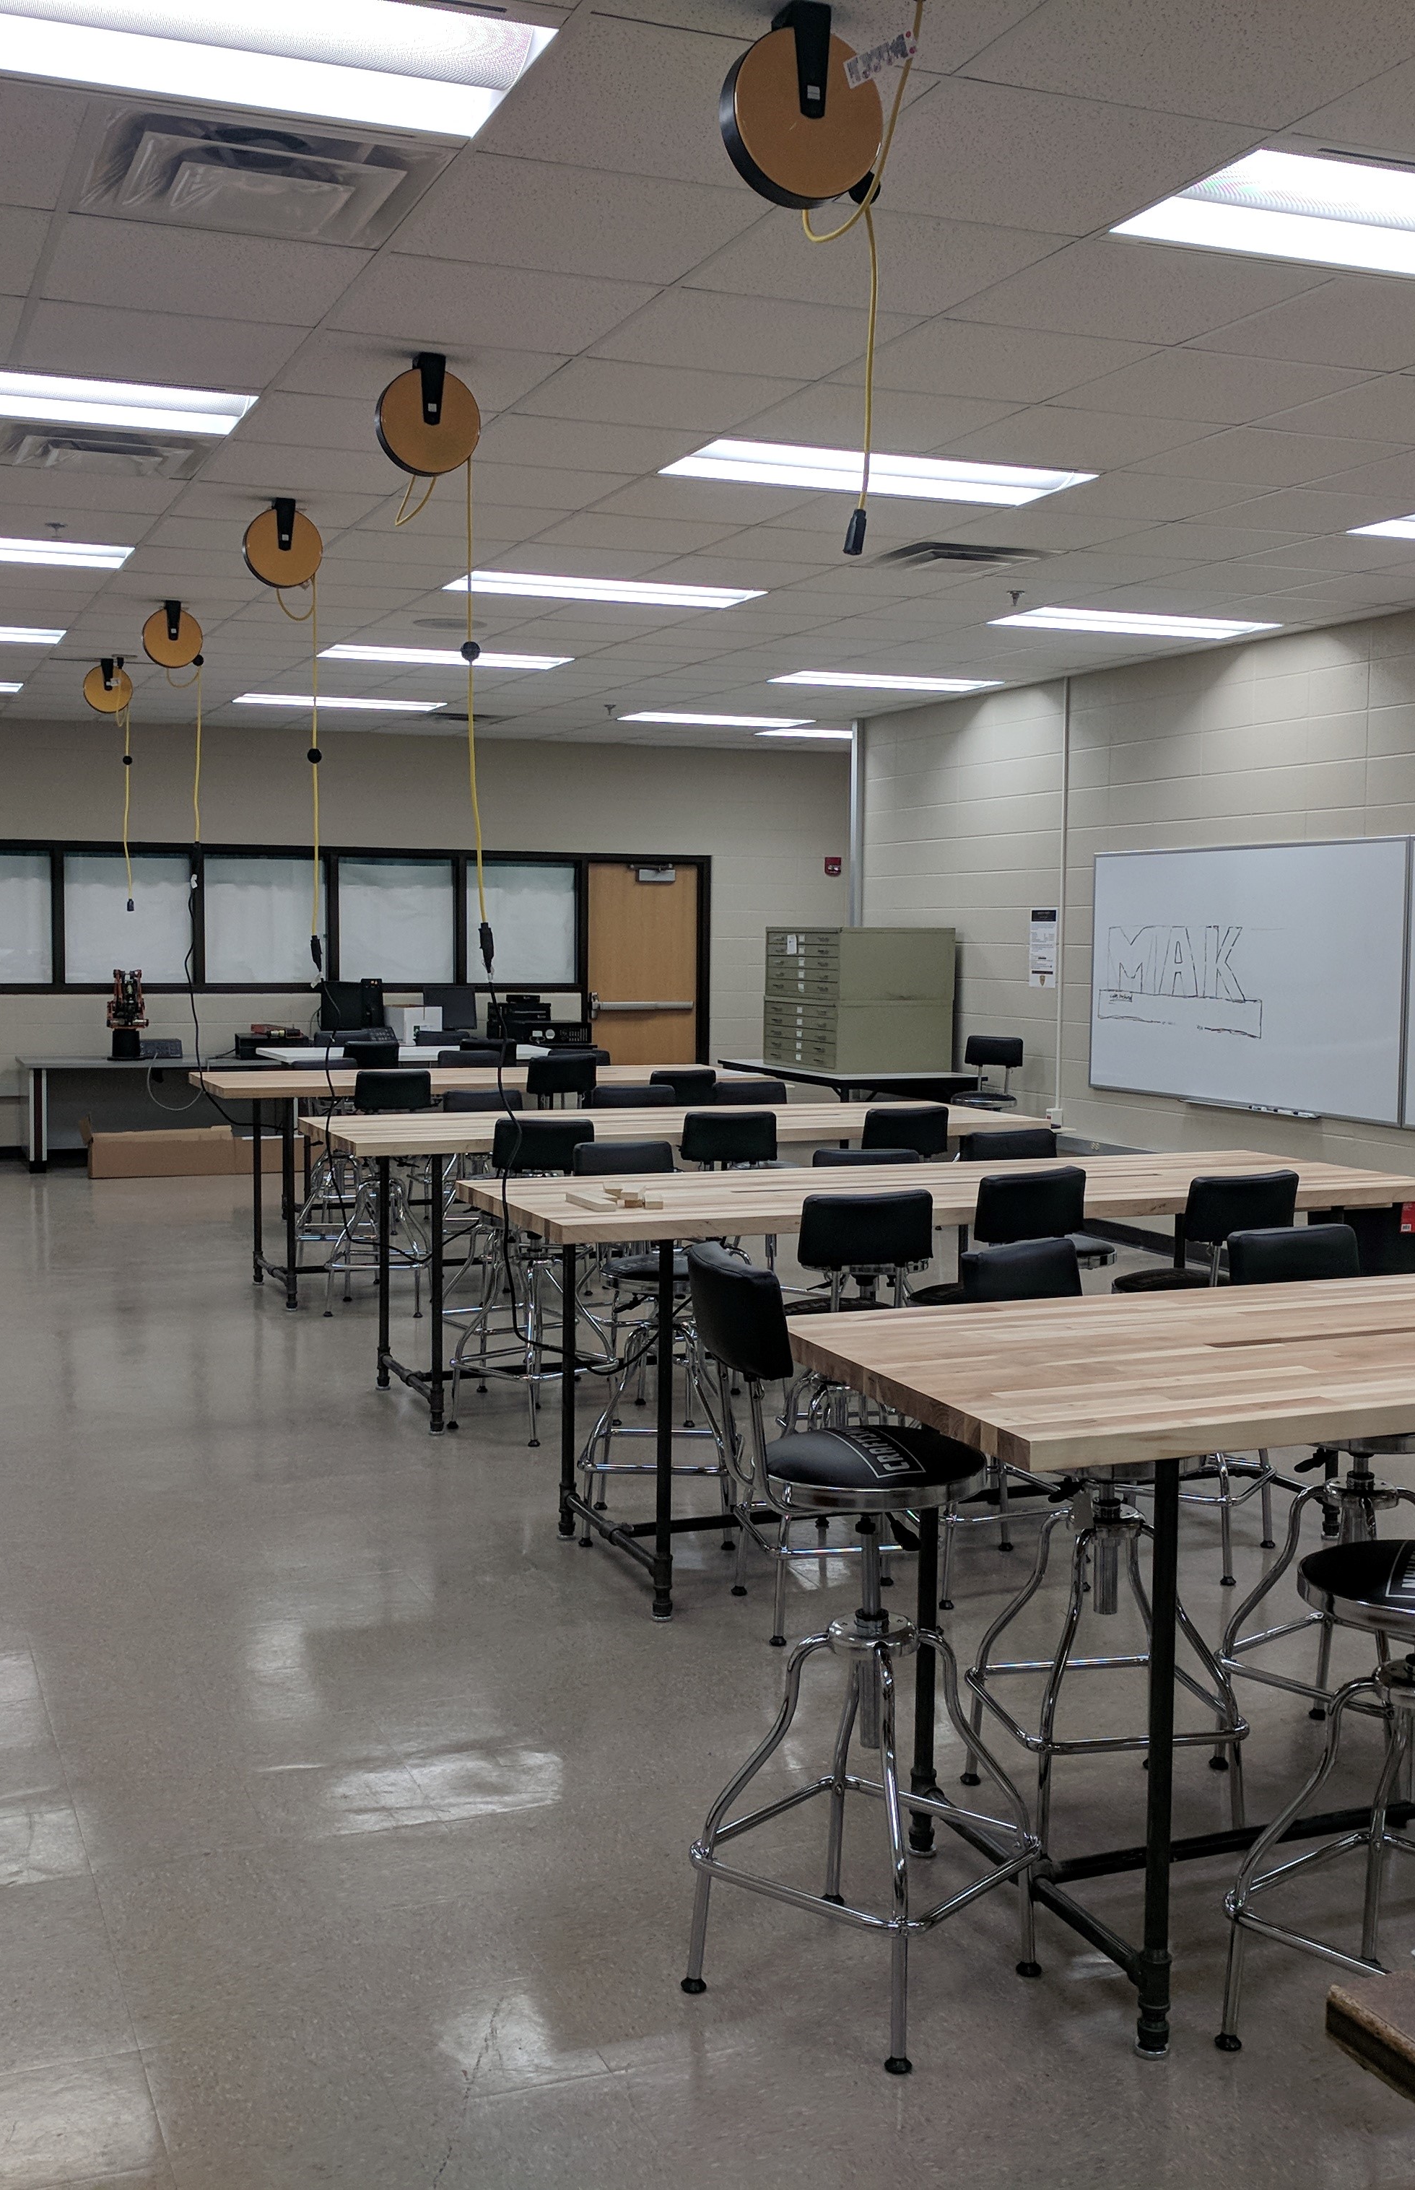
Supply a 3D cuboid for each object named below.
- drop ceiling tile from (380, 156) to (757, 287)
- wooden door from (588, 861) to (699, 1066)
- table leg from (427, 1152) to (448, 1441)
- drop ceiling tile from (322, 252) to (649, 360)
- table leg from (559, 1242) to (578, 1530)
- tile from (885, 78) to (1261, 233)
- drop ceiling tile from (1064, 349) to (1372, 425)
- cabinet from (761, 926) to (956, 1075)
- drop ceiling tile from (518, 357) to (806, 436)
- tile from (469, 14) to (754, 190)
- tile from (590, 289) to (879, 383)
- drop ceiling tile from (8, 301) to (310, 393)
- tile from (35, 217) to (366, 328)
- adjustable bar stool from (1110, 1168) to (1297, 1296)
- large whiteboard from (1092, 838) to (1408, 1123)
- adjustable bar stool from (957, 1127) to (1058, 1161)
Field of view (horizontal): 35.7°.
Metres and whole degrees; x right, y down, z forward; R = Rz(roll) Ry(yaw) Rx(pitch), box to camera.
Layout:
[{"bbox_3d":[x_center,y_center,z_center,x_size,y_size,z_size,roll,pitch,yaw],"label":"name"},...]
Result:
[{"bbox_3d":[-0.240,-1.652,4.136,0.600,0.020,0.600,-1,5,-22],"label":"drop ceiling tile"},{"bbox_3d":[-0.482,-0.693,16.382,0.890,2.060,0.050,-1,5,-22],"label":"wooden door"},{"bbox_3d":[-0.857,0.625,6.940,0.046,0.900,0.046,-1,5,-22],"label":"table leg"},{"bbox_3d":[-0.465,-1.697,4.701,0.600,0.020,0.600,-1,5,-22],"label":"drop ceiling tile"},{"bbox_3d":[-0.367,0.719,5.769,0.046,0.900,0.046,0,4,0],"label":"table leg"},{"bbox_3d":[0.553,-1.620,3.785,0.603,0.024,0.603,-1,5,-22],"label":"tile"},{"bbox_3d":[1.232,-1.733,5.369,0.600,0.020,0.600,-1,5,-21],"label":"drop ceiling tile"},{"bbox_3d":[0.906,-0.583,13.176,0.750,0.835,1.040,-1,5,-22],"label":"cabinet"},{"bbox_3d":[-0.126,-1.753,5.488,0.600,0.020,0.600,-1,5,-21],"label":"drop ceiling tile"},{"bbox_3d":[-0.018,-1.603,3.565,0.600,0.018,0.600,-1,5,-22],"label":"tile"},{"bbox_3d":[0.101,-1.711,4.933,0.605,0.020,0.605,-1,5,-22],"label":"tile"},{"bbox_3d":[-1.257,-1.728,5.028,0.603,0.024,0.603,-1,5,-22],"label":"drop ceiling tile"},{"bbox_3d":[-1.030,-1.684,4.481,0.605,0.020,0.605,-1,5,-22],"label":"tile"},{"bbox_3d":[1.233,0.682,5.659,0.500,1.018,0.520,-2,5,-29],"label":"adjustable bar stool"},{"bbox_3d":[2.450,-0.548,10.236,0.035,1.210,2.430,-1,5,-22],"label":"large whiteboard"},{"bbox_3d":[0.966,0.610,6.323,0.450,0.990,0.480,-1,5,-22],"label":"adjustable bar stool"}]

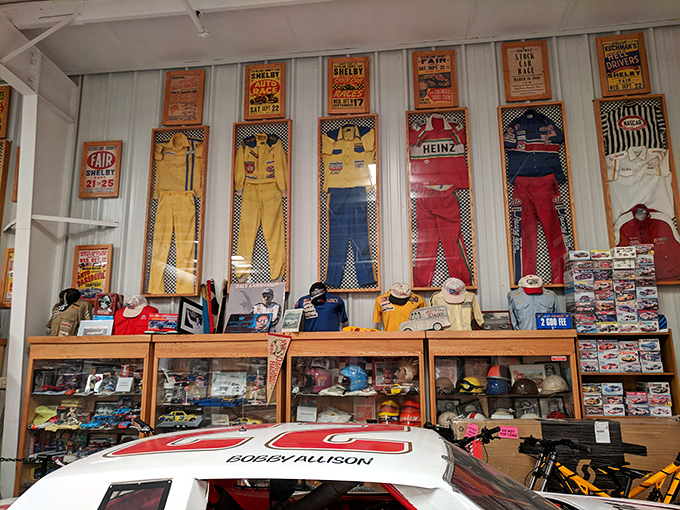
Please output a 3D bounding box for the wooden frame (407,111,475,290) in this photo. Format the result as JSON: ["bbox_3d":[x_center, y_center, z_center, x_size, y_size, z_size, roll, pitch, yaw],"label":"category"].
[{"bbox_3d":[0.986,-0.557,5.031,0.612,1.818,0.080,-2,-10,7],"label":"wooden frame"}]

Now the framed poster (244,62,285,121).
[{"bbox_3d":[-0.811,-1.768,5.530,0.447,0.645,0.027,-2,-10,7],"label":"framed poster"}]

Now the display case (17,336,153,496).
[{"bbox_3d":[-2.266,1.684,4.804,1.224,1.800,0.550,-2,-11,8],"label":"display case"}]

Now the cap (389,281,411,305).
[{"bbox_3d":[0.538,0.348,4.581,0.195,0.140,0.250,-2,31,11],"label":"cap"}]

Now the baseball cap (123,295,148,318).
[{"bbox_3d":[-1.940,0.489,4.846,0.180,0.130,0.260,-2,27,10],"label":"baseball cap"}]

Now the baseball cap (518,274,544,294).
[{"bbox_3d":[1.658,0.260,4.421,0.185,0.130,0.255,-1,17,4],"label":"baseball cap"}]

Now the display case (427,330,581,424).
[{"bbox_3d":[1.373,1.563,4.323,1.210,1.800,0.520,-2,-10,7],"label":"display case"}]

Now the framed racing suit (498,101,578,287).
[{"bbox_3d":[1.903,-0.589,4.912,0.607,1.821,0.078,-2,-11,8],"label":"framed racing suit"}]

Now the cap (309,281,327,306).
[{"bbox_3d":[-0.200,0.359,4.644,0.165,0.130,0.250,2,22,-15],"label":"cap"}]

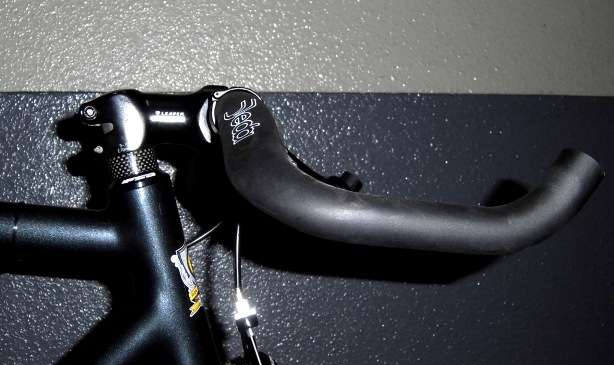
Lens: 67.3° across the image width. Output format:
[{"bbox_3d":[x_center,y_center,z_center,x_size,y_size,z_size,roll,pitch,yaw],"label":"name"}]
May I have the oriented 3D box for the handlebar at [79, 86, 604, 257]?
[{"bbox_3d":[-0.024,-0.018,0.362,0.293,0.112,0.360,0,0,-13],"label":"handlebar"}]

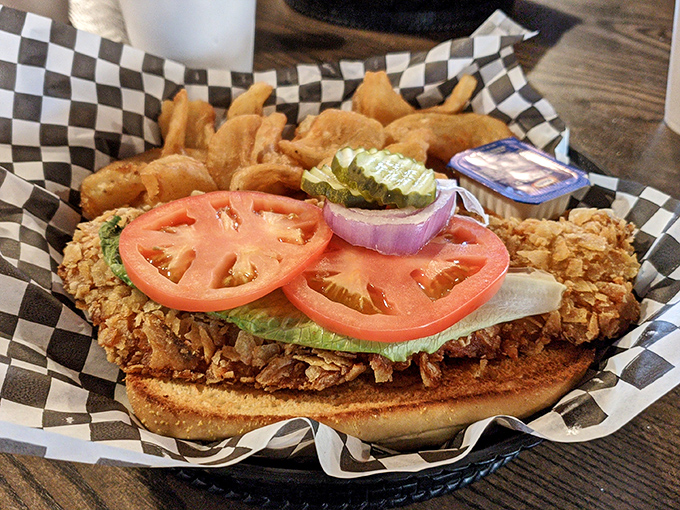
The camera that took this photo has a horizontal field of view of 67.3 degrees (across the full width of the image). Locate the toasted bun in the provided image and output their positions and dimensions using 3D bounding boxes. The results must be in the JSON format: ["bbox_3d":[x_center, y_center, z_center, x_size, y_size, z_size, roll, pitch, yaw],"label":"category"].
[{"bbox_3d":[0.011,0.045,0.216,0.182,0.029,0.066,-2,37,-3],"label":"toasted bun"}]

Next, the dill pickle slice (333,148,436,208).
[{"bbox_3d":[0.017,-0.030,0.196,0.038,0.009,0.031,15,36,-5],"label":"dill pickle slice"}]

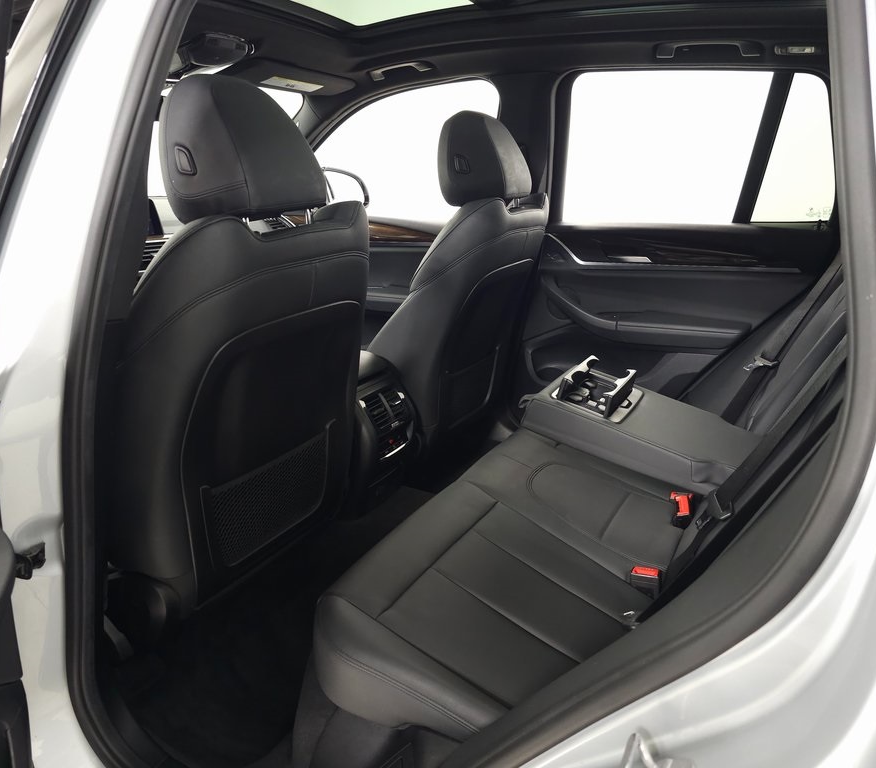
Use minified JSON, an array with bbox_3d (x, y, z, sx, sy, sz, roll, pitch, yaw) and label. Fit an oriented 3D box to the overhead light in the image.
[{"bbox_3d":[0.749,-0.690,1.406,0.095,0.028,0.025,9,20,28],"label":"overhead light"}]

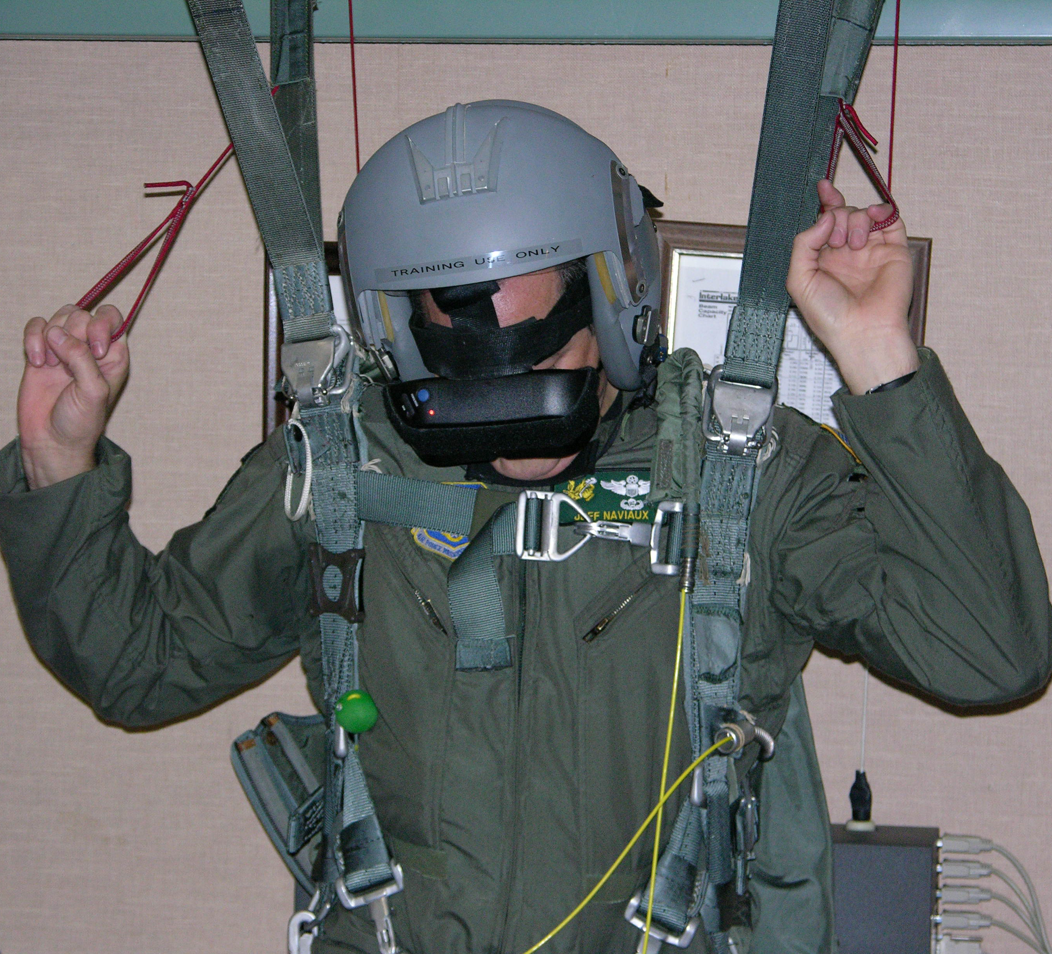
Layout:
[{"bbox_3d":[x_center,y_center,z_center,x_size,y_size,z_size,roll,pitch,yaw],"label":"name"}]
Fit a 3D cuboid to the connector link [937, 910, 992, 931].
[{"bbox_3d":[0.420,0.425,4.220,0.052,0.016,0.031,0,6,0],"label":"connector link"}]

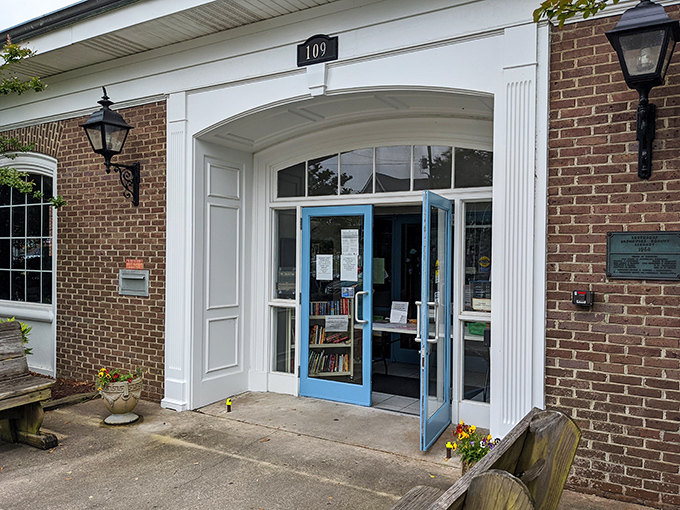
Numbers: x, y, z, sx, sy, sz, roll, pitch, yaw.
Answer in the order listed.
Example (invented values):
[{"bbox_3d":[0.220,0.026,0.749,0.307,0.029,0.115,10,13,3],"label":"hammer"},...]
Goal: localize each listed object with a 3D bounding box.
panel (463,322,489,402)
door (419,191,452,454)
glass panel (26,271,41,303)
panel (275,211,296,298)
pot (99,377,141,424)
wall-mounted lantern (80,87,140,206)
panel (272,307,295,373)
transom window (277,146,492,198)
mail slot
[{"bbox_3d":[1.351,1.023,5.048,0.322,0.774,0.040,1,1,30],"label":"panel"},{"bbox_3d":[0.879,0.550,4.775,0.050,2.151,0.904,1,0,25],"label":"door"},{"bbox_3d":[-4.148,0.436,7.178,0.347,0.422,0.035,1,1,30],"label":"glass panel"},{"bbox_3d":[-0.636,-0.001,6.194,0.327,1.055,0.040,1,1,30],"label":"panel"},{"bbox_3d":[-2.166,1.435,5.269,0.432,0.402,0.432,1,0,0],"label":"pot"},{"bbox_3d":[-2.429,-1.164,5.764,0.372,1.226,0.583,1,1,30],"label":"wall-mounted lantern"},{"bbox_3d":[-0.652,0.994,6.205,0.327,0.769,0.040,1,1,30],"label":"panel"},{"bbox_3d":[0.369,-0.894,5.611,2.553,0.492,0.070,1,1,30],"label":"transom window"},{"bbox_3d":[-2.357,0.322,6.045,0.502,0.291,0.050,1,1,30],"label":"mail slot"}]

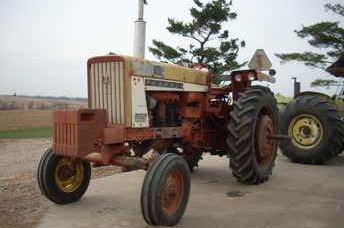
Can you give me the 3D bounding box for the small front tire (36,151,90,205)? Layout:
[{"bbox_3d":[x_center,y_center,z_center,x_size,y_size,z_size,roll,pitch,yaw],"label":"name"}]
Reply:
[{"bbox_3d":[-1.362,0.784,4.749,0.200,0.750,0.750,2,3,34],"label":"small front tire"}]

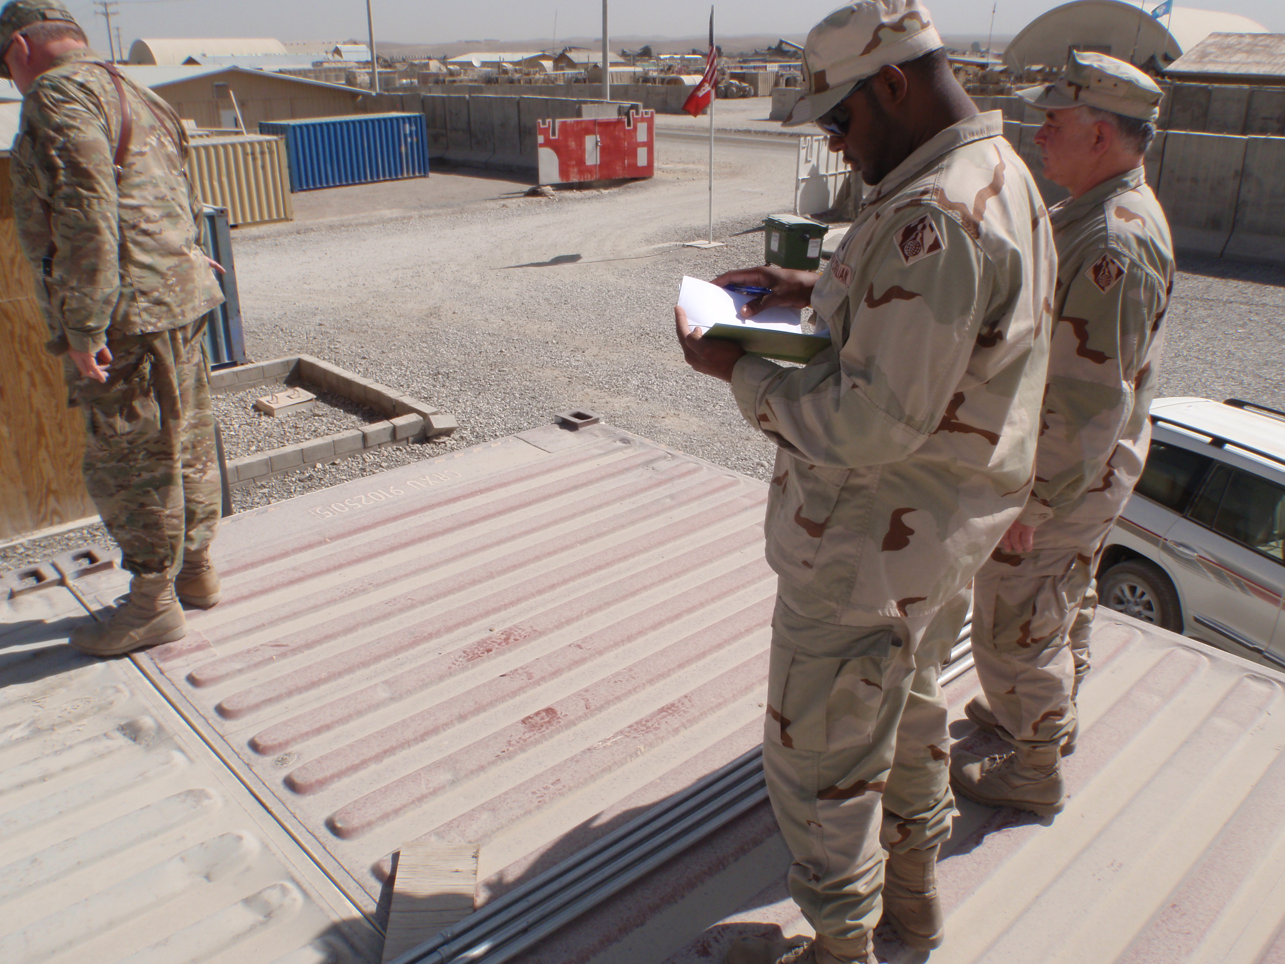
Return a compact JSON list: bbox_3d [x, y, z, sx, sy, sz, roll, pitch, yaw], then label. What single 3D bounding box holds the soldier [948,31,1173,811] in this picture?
[{"bbox_3d":[0.935,-0.083,2.381,0.420,1.700,0.530,16,27,33],"label":"soldier"}]

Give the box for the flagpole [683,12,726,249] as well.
[{"bbox_3d":[1.597,-9.351,27.627,1.100,6.050,0.850,0,23,0],"label":"flagpole"}]

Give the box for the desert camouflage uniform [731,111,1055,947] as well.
[{"bbox_3d":[0.410,0.153,1.840,0.520,1.500,0.560,10,24,22],"label":"desert camouflage uniform"}]

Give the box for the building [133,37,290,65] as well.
[{"bbox_3d":[-112.660,-111.257,269.965,16.500,8.800,38.000,21,30,41],"label":"building"}]

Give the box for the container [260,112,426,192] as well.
[{"bbox_3d":[-12.225,-13.687,43.022,6.060,2.590,2.440,-19,29,-38],"label":"container"}]

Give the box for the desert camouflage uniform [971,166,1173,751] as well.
[{"bbox_3d":[0.945,-0.055,2.392,0.380,1.340,0.530,16,27,33],"label":"desert camouflage uniform"}]

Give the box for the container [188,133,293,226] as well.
[{"bbox_3d":[-14.617,-9.431,32.928,6.060,2.590,2.440,-20,30,-40],"label":"container"}]

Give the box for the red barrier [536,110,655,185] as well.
[{"bbox_3d":[-1.803,-13.493,42.257,5.200,2.550,0.200,-12,25,-26],"label":"red barrier"}]

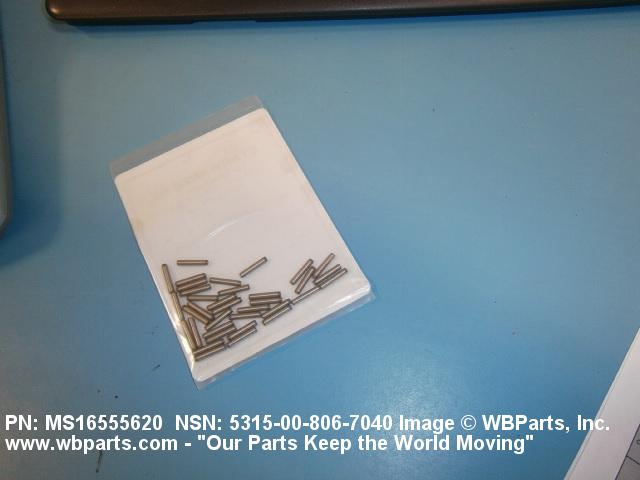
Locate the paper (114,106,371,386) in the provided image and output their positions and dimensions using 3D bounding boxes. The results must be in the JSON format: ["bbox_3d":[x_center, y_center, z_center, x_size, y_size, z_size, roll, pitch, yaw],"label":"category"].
[{"bbox_3d":[-0.038,-0.007,0.203,0.077,0.007,0.114,-28,68,-5],"label":"paper"}]

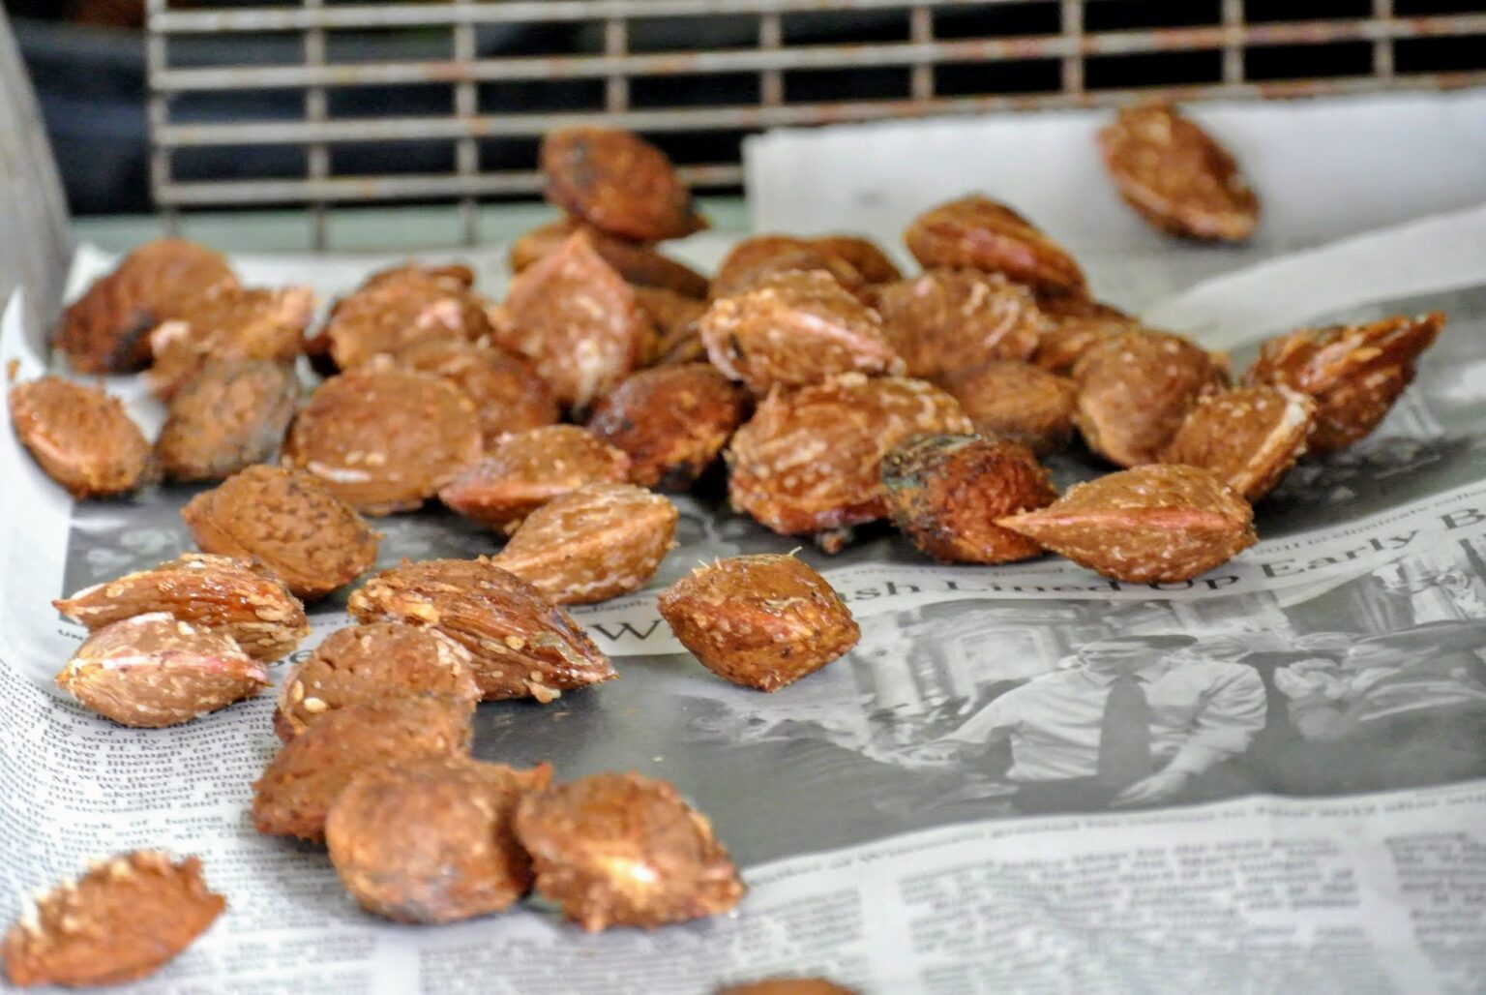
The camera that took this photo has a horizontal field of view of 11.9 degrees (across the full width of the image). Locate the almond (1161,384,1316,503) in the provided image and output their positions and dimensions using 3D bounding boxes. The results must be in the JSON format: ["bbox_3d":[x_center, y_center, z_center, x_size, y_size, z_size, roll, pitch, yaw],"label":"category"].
[{"bbox_3d":[0.081,-0.009,1.158,0.025,0.016,0.031,4,29,24],"label":"almond"}]

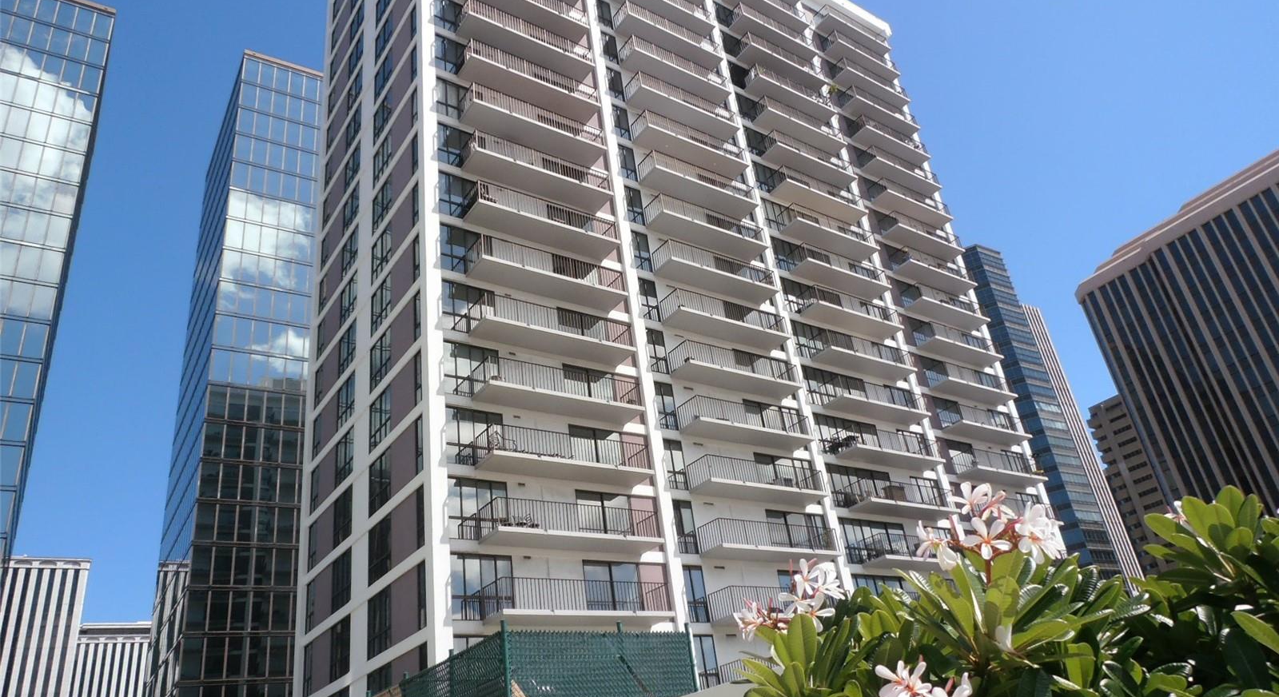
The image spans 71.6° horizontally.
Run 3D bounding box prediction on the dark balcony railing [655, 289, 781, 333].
[{"bbox_3d":[4.186,-1.360,42.718,6.761,1.058,1.395,12,-34,-34],"label":"dark balcony railing"}]

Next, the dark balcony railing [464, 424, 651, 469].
[{"bbox_3d":[-2.769,4.065,33.477,6.736,1.059,1.572,12,-34,-34],"label":"dark balcony railing"}]

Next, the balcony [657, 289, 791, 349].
[{"bbox_3d":[4.148,-1.311,42.177,6.790,1.191,1.408,12,-34,-34],"label":"balcony"}]

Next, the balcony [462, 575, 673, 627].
[{"bbox_3d":[-2.043,8.896,30.879,6.958,1.205,1.611,12,-34,-34],"label":"balcony"}]

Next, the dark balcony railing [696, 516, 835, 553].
[{"bbox_3d":[5.515,8.078,37.169,6.682,1.048,1.354,12,-34,-34],"label":"dark balcony railing"}]

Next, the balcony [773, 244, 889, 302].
[{"bbox_3d":[11.451,-4.286,50.829,6.965,1.205,1.611,12,-34,-34],"label":"balcony"}]

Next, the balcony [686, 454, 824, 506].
[{"bbox_3d":[5.266,5.840,38.894,6.940,1.185,1.434,12,-34,-34],"label":"balcony"}]

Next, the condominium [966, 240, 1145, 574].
[{"bbox_3d":[95.711,39.495,214.322,20.000,131.000,32.000,9,-33,-30],"label":"condominium"}]

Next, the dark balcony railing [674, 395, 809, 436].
[{"bbox_3d":[4.911,3.470,40.572,6.796,1.040,1.412,12,-34,-34],"label":"dark balcony railing"}]

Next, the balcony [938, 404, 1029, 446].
[{"bbox_3d":[20.515,4.584,52.478,6.872,1.185,1.434,12,-34,-34],"label":"balcony"}]

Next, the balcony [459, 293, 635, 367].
[{"bbox_3d":[-3.363,-0.686,35.515,6.835,1.191,1.408,12,-34,-34],"label":"balcony"}]

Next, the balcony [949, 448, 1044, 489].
[{"bbox_3d":[20.866,6.967,51.215,6.872,1.185,1.434,12,-34,-34],"label":"balcony"}]

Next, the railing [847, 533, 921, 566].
[{"bbox_3d":[13.548,9.986,43.225,6.742,1.059,1.572,12,-34,-34],"label":"railing"}]

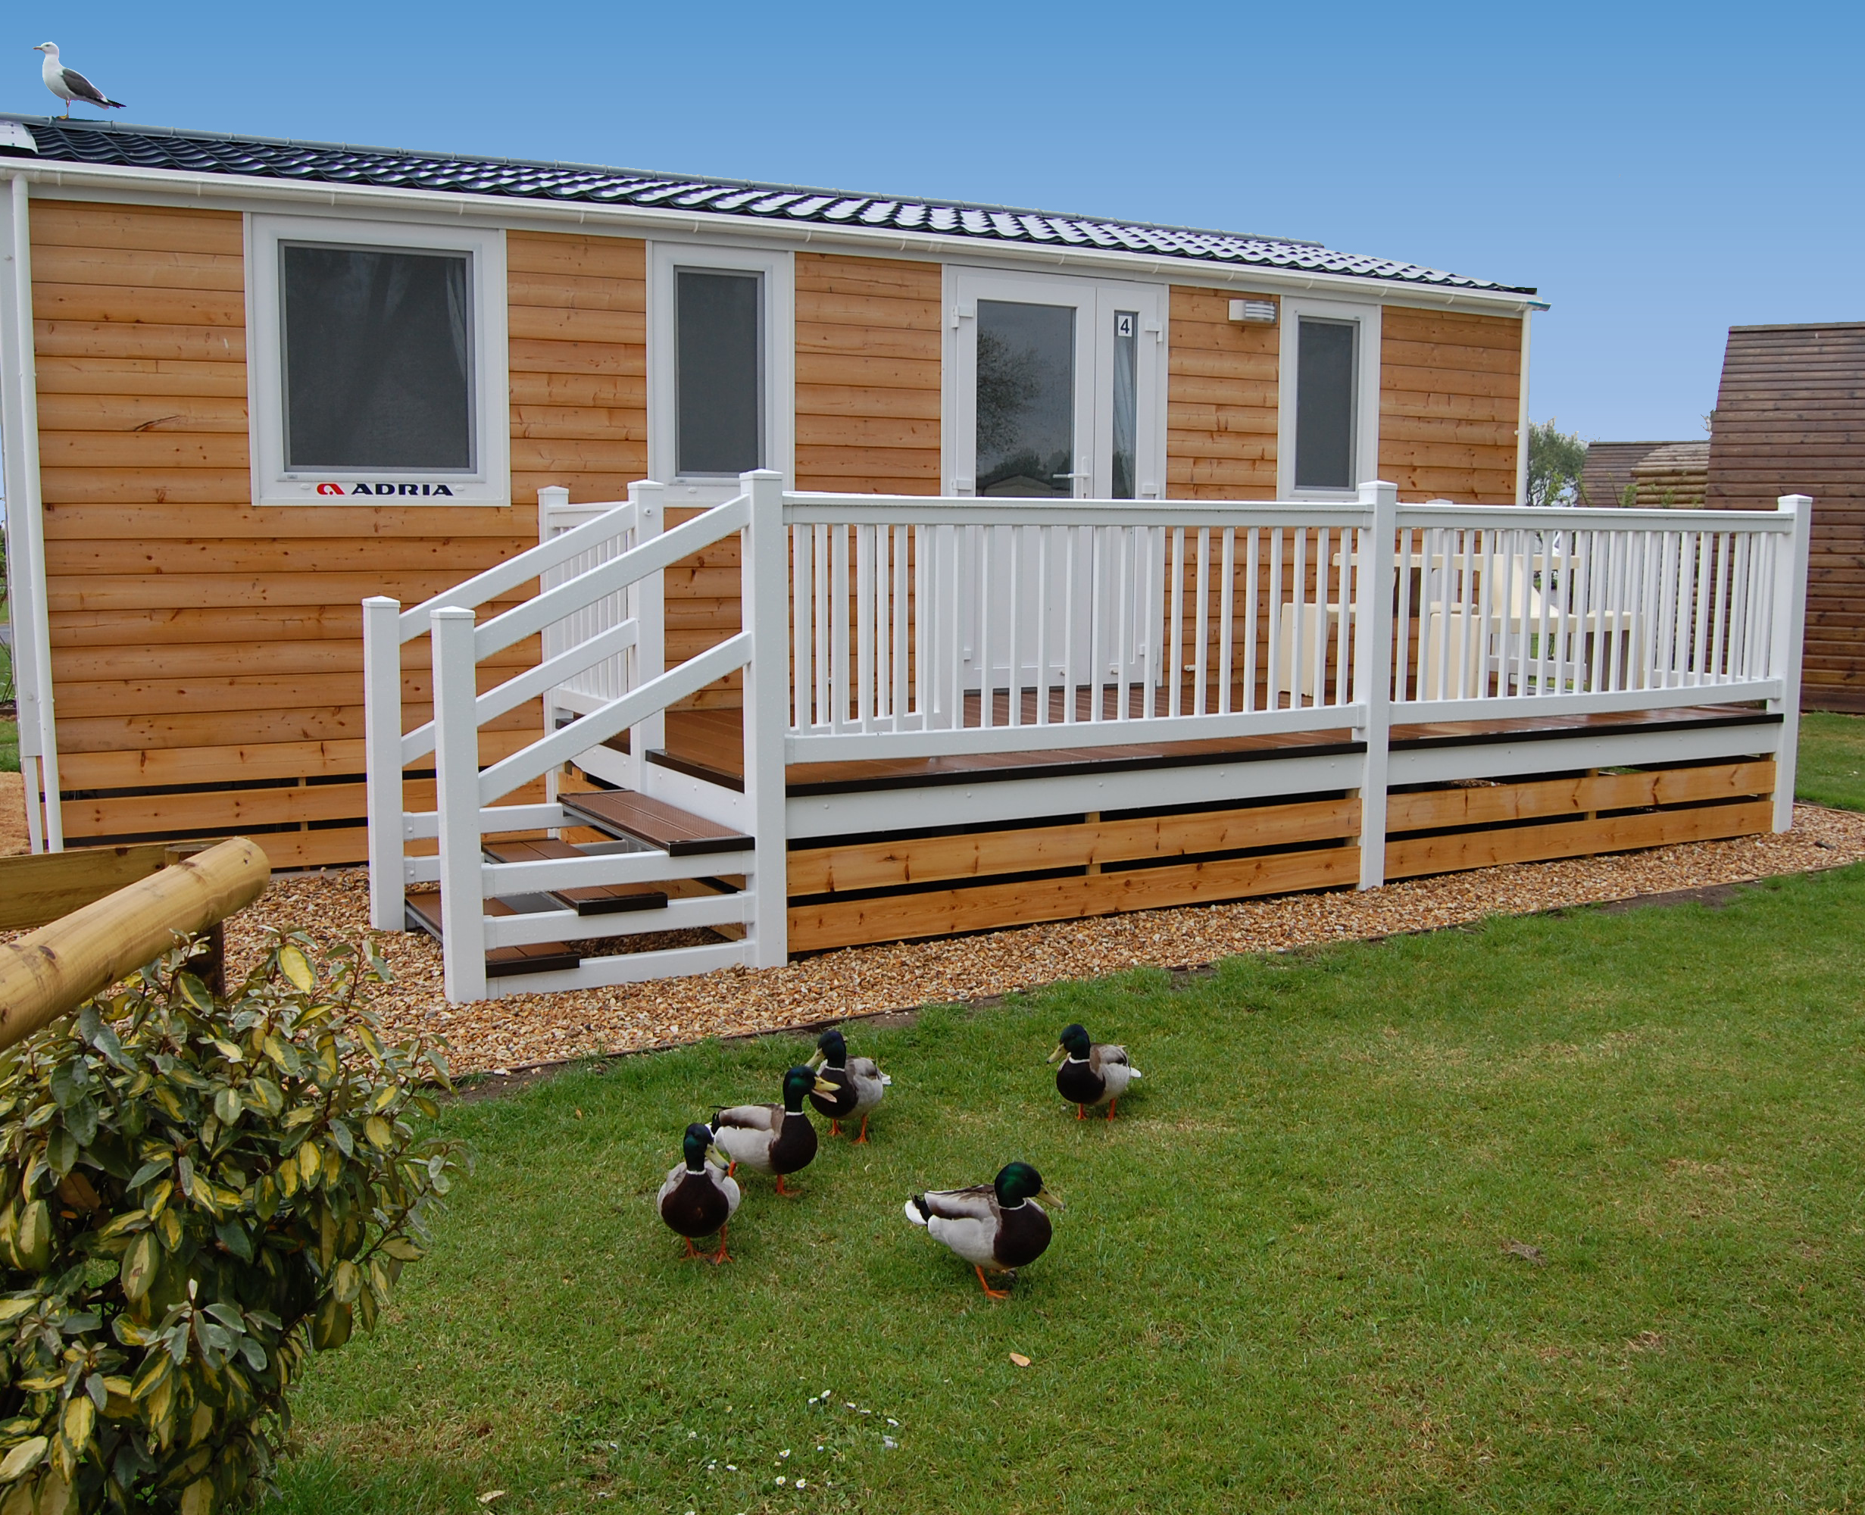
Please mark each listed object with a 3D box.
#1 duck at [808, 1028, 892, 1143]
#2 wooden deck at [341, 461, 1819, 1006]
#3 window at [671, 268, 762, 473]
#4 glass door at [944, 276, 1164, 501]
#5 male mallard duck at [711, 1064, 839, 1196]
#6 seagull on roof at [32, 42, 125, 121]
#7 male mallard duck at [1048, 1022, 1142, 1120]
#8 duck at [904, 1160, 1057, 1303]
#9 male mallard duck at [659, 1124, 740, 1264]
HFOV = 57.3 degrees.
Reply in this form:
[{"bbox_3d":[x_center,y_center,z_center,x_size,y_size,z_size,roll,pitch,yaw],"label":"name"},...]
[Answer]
[{"bbox_3d":[-0.198,0.778,4.189,0.160,0.290,0.360,4,8,31],"label":"duck"},{"bbox_3d":[0.689,-0.369,7.673,6.227,1.654,2.683,-4,8,-27],"label":"wooden deck"},{"bbox_3d":[-1.006,-1.821,8.121,0.447,0.971,0.060,-4,8,-27],"label":"window"},{"bbox_3d":[0.682,-1.436,9.022,1.327,2.141,0.100,-4,8,-27],"label":"glass door"},{"bbox_3d":[-0.377,0.817,3.812,0.370,0.305,0.160,5,8,35],"label":"male mallard duck"},{"bbox_3d":[-4.245,-3.352,8.491,0.392,0.351,0.160,-4,8,-27],"label":"seagull on roof"},{"bbox_3d":[0.415,0.770,4.320,0.160,0.275,0.360,7,10,43],"label":"male mallard duck"},{"bbox_3d":[0.088,0.887,3.315,0.370,0.285,0.165,7,10,43],"label":"duck"},{"bbox_3d":[-0.469,0.859,3.488,0.160,0.300,0.370,0,7,-4],"label":"male mallard duck"}]

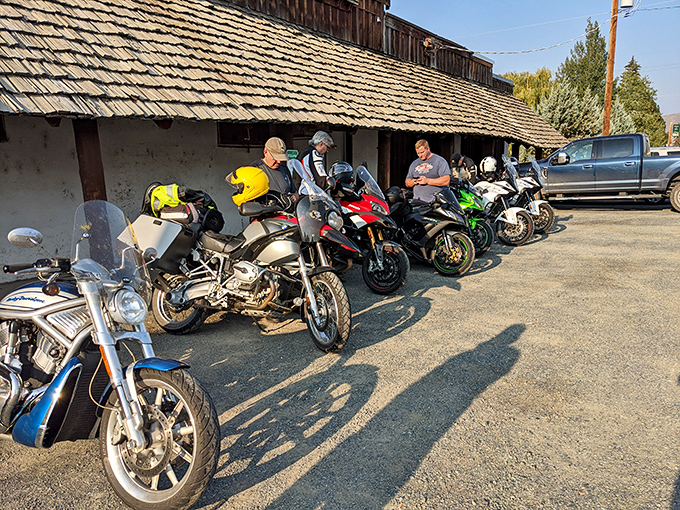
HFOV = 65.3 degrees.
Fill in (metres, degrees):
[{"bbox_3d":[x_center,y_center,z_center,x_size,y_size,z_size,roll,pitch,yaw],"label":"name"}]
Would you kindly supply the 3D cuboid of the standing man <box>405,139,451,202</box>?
[{"bbox_3d":[1.201,-0.721,7.200,0.640,1.750,0.450,5,12,28],"label":"standing man"}]

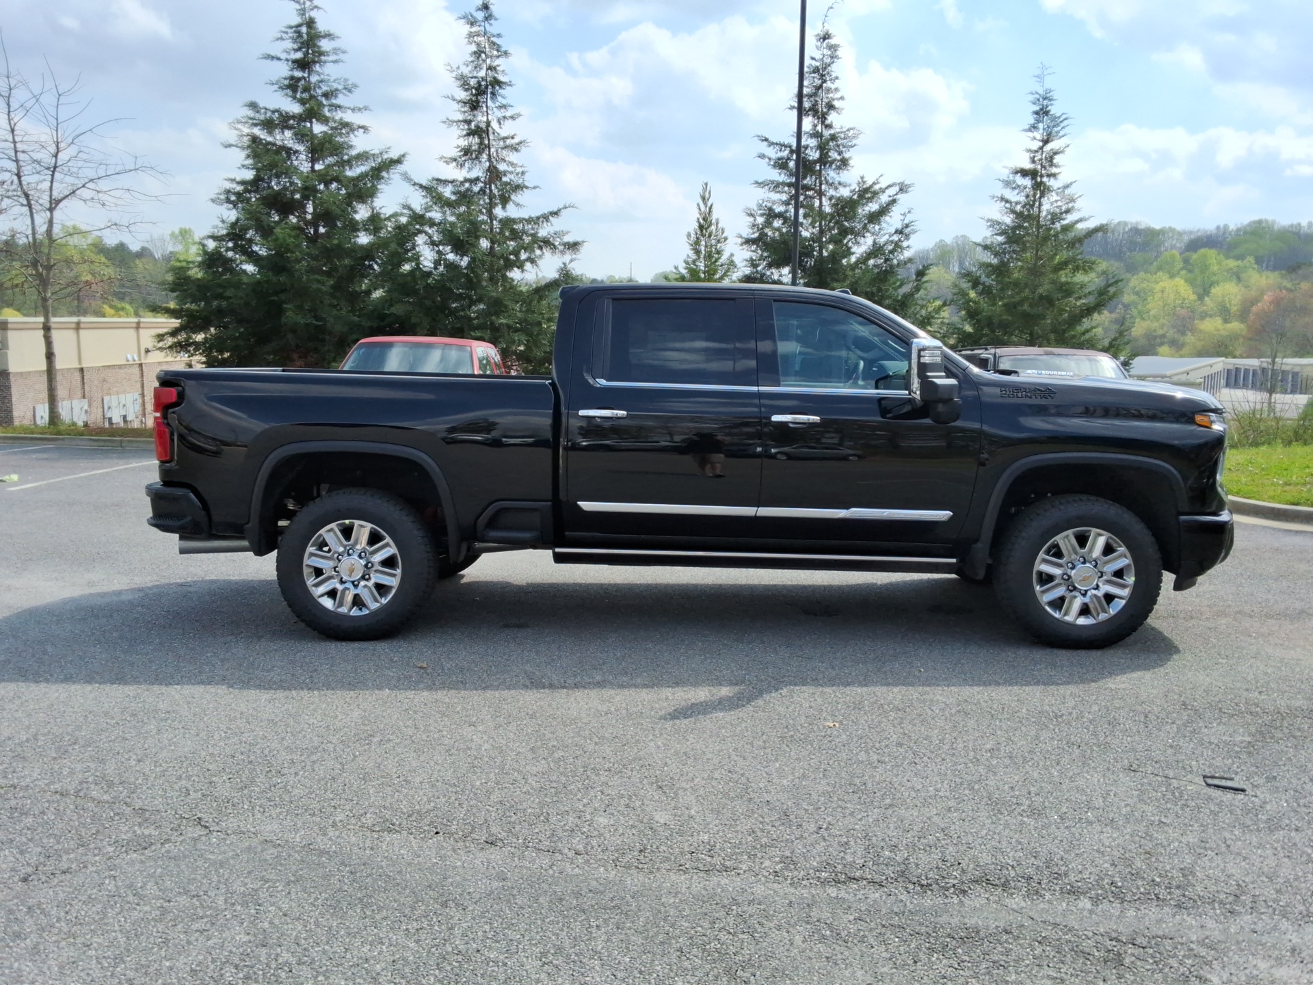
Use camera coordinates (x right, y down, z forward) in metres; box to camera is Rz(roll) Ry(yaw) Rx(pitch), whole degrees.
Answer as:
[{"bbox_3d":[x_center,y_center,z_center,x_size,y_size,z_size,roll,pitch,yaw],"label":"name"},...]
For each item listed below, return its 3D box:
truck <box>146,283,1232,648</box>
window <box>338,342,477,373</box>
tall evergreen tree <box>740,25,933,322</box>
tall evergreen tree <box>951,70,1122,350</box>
[{"bbox_3d":[0.177,-0.285,6.761,6.350,2.030,2.200,1,8,1],"label":"truck"},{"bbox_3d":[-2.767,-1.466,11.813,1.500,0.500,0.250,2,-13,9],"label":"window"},{"bbox_3d":[3.133,-4.431,18.361,3.600,7.068,3.600,0,8,0],"label":"tall evergreen tree"},{"bbox_3d":[6.509,-3.939,18.023,3.200,6.230,3.200,0,8,0],"label":"tall evergreen tree"}]

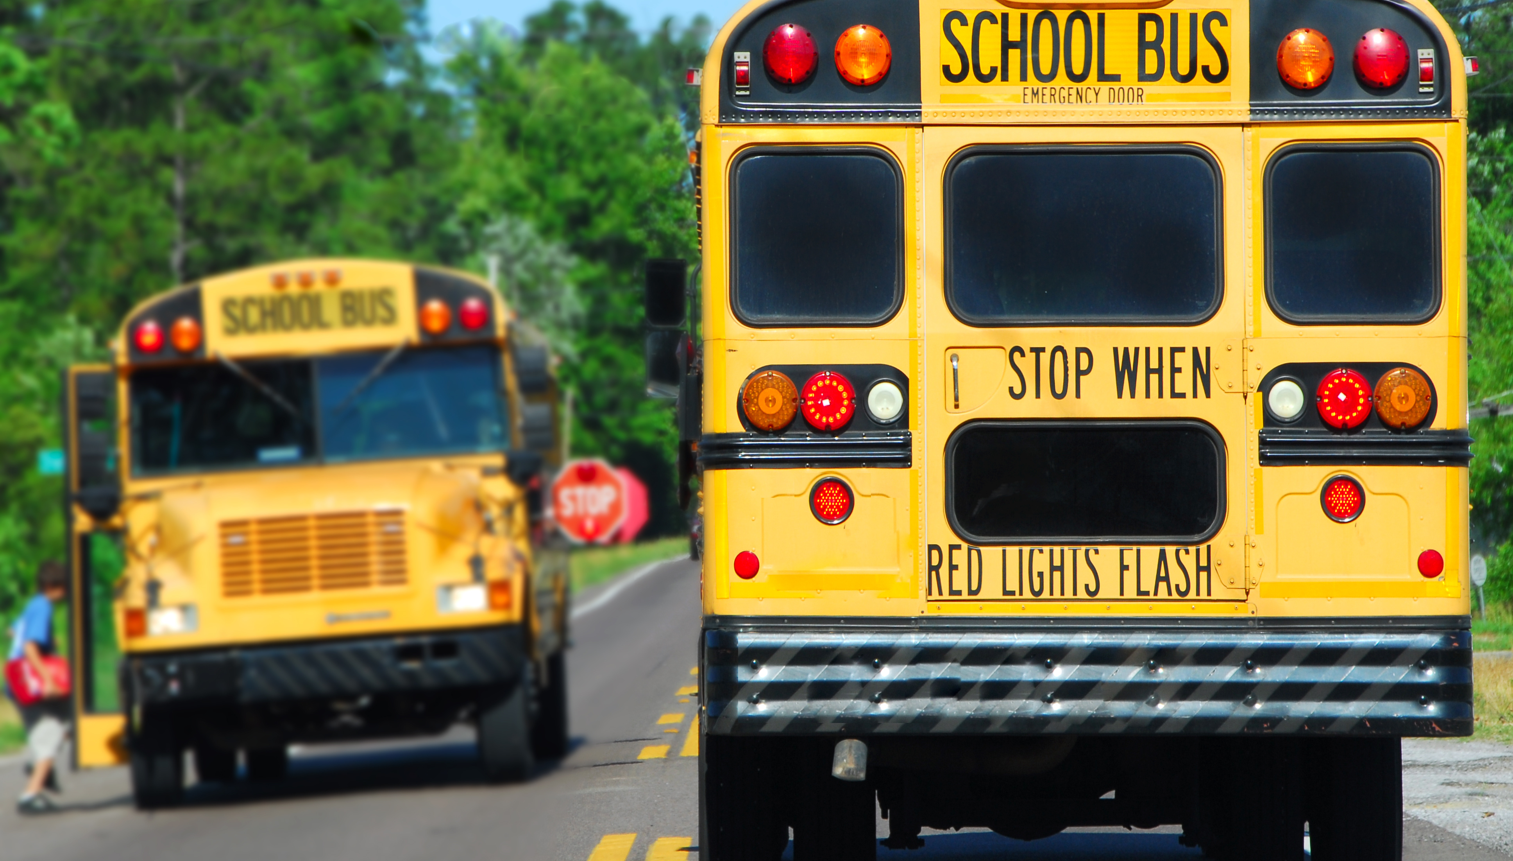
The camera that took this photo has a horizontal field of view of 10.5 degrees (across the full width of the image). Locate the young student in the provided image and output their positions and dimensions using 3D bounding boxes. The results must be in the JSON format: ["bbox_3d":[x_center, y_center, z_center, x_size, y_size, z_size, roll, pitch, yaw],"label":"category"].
[{"bbox_3d":[-4.177,1.497,47.800,0.400,1.444,0.420,0,-1,-26],"label":"young student"}]

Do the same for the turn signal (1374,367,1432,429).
[{"bbox_3d":[2.022,-0.100,25.680,0.178,0.192,0.060,0,-1,0],"label":"turn signal"}]

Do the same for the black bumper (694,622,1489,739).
[{"bbox_3d":[1.040,0.777,25.680,2.409,0.362,0.220,0,-1,0],"label":"black bumper"}]

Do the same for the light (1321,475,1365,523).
[{"bbox_3d":[1.830,0.214,25.590,0.141,0.155,0.040,-1,-1,0],"label":"light"}]

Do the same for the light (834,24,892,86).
[{"bbox_3d":[0.332,-1.168,25.565,0.179,0.193,0.070,-1,-1,0],"label":"light"}]

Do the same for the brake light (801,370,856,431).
[{"bbox_3d":[0.224,-0.094,25.680,0.170,0.189,0.060,0,-1,0],"label":"brake light"}]

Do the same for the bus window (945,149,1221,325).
[{"bbox_3d":[1.023,-0.606,25.600,0.872,0.566,0.040,-1,-1,0],"label":"bus window"}]

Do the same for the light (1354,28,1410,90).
[{"bbox_3d":[1.948,-1.157,25.565,0.176,0.190,0.070,-1,-1,0],"label":"light"}]

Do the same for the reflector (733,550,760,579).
[{"bbox_3d":[-0.030,0.420,25.700,0.080,0.092,0.020,0,-1,0],"label":"reflector"}]

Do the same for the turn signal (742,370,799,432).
[{"bbox_3d":[0.044,-0.094,25.680,0.181,0.196,0.060,0,-1,0],"label":"turn signal"}]

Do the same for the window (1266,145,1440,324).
[{"bbox_3d":[1.869,-0.615,25.720,0.548,0.567,0.040,0,-1,0],"label":"window"}]

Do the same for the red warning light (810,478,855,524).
[{"bbox_3d":[0.237,0.219,25.700,0.137,0.146,0.050,0,-1,0],"label":"red warning light"}]

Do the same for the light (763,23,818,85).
[{"bbox_3d":[0.108,-1.171,25.565,0.175,0.191,0.070,-1,-1,0],"label":"light"}]

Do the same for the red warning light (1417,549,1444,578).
[{"bbox_3d":[2.104,0.416,25.593,0.082,0.090,0.015,-1,-1,0],"label":"red warning light"}]

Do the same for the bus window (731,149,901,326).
[{"bbox_3d":[0.189,-0.604,25.600,0.544,0.566,0.040,-1,-1,0],"label":"bus window"}]

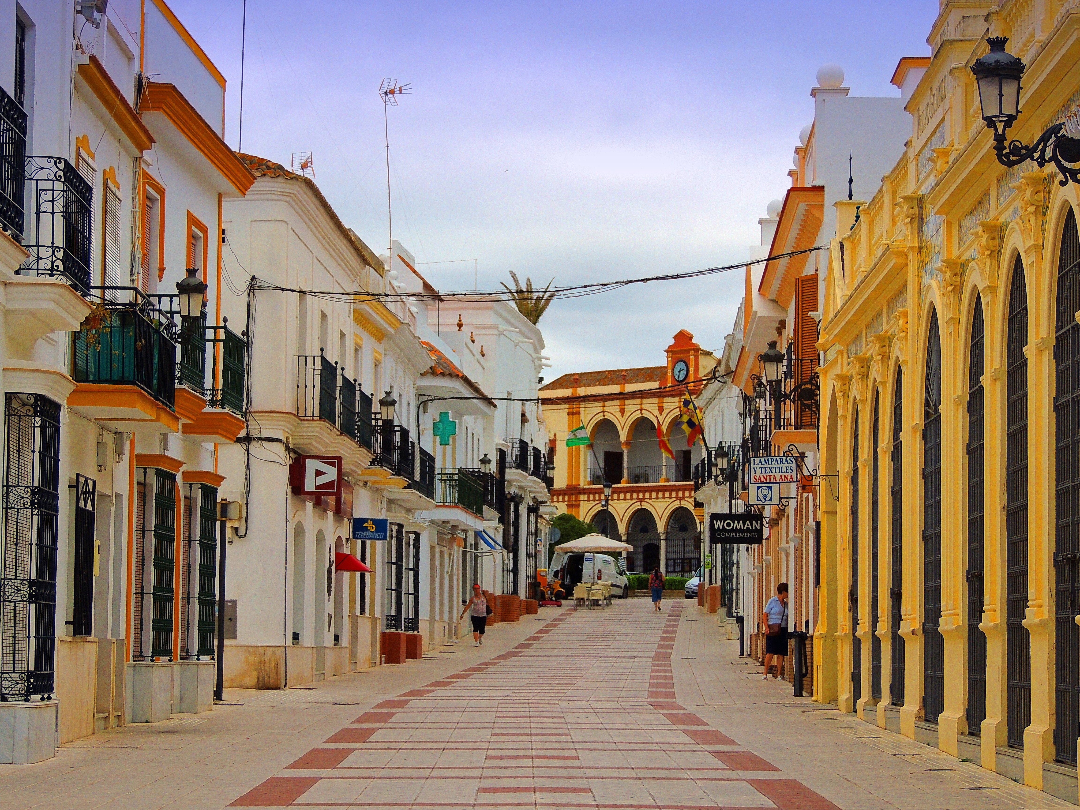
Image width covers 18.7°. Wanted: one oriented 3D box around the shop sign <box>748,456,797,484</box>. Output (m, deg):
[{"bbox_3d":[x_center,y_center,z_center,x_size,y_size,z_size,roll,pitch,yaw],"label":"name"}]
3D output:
[{"bbox_3d":[3.317,0.922,46.500,0.670,0.380,0.050,0,-4,7],"label":"shop sign"}]

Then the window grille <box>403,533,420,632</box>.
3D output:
[{"bbox_3d":[-2.811,3.913,72.510,0.220,2.220,1.250,0,-4,3],"label":"window grille"}]

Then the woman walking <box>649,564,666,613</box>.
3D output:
[{"bbox_3d":[4.097,6.434,114.846,0.550,1.610,0.400,1,-4,1],"label":"woman walking"}]

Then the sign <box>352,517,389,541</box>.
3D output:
[{"bbox_3d":[-3.326,2.450,64.500,0.720,0.460,0.140,1,-4,2],"label":"sign"}]

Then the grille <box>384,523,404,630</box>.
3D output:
[{"bbox_3d":[-3.123,3.659,70.004,0.280,2.300,1.500,1,-4,2],"label":"grille"}]

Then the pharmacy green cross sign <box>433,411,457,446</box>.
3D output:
[{"bbox_3d":[-2.293,0.573,79.500,0.820,0.820,0.120,-4,-6,45],"label":"pharmacy green cross sign"}]

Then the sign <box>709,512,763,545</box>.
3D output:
[{"bbox_3d":[4.231,2.669,70.500,1.130,0.680,0.140,1,-4,2],"label":"sign"}]

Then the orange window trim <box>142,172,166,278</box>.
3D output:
[{"bbox_3d":[-4.259,-1.972,36.233,0.070,1.080,1.360,0,-4,3],"label":"orange window trim"}]

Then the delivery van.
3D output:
[{"bbox_3d":[2.287,7.031,133.363,1.820,1.820,4.380,-1,-5,16],"label":"delivery van"}]

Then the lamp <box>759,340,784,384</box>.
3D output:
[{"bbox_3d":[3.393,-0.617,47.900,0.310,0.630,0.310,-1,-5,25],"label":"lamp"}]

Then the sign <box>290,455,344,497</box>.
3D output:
[{"bbox_3d":[-3.423,1.083,50.059,0.820,0.630,0.200,0,-4,2],"label":"sign"}]

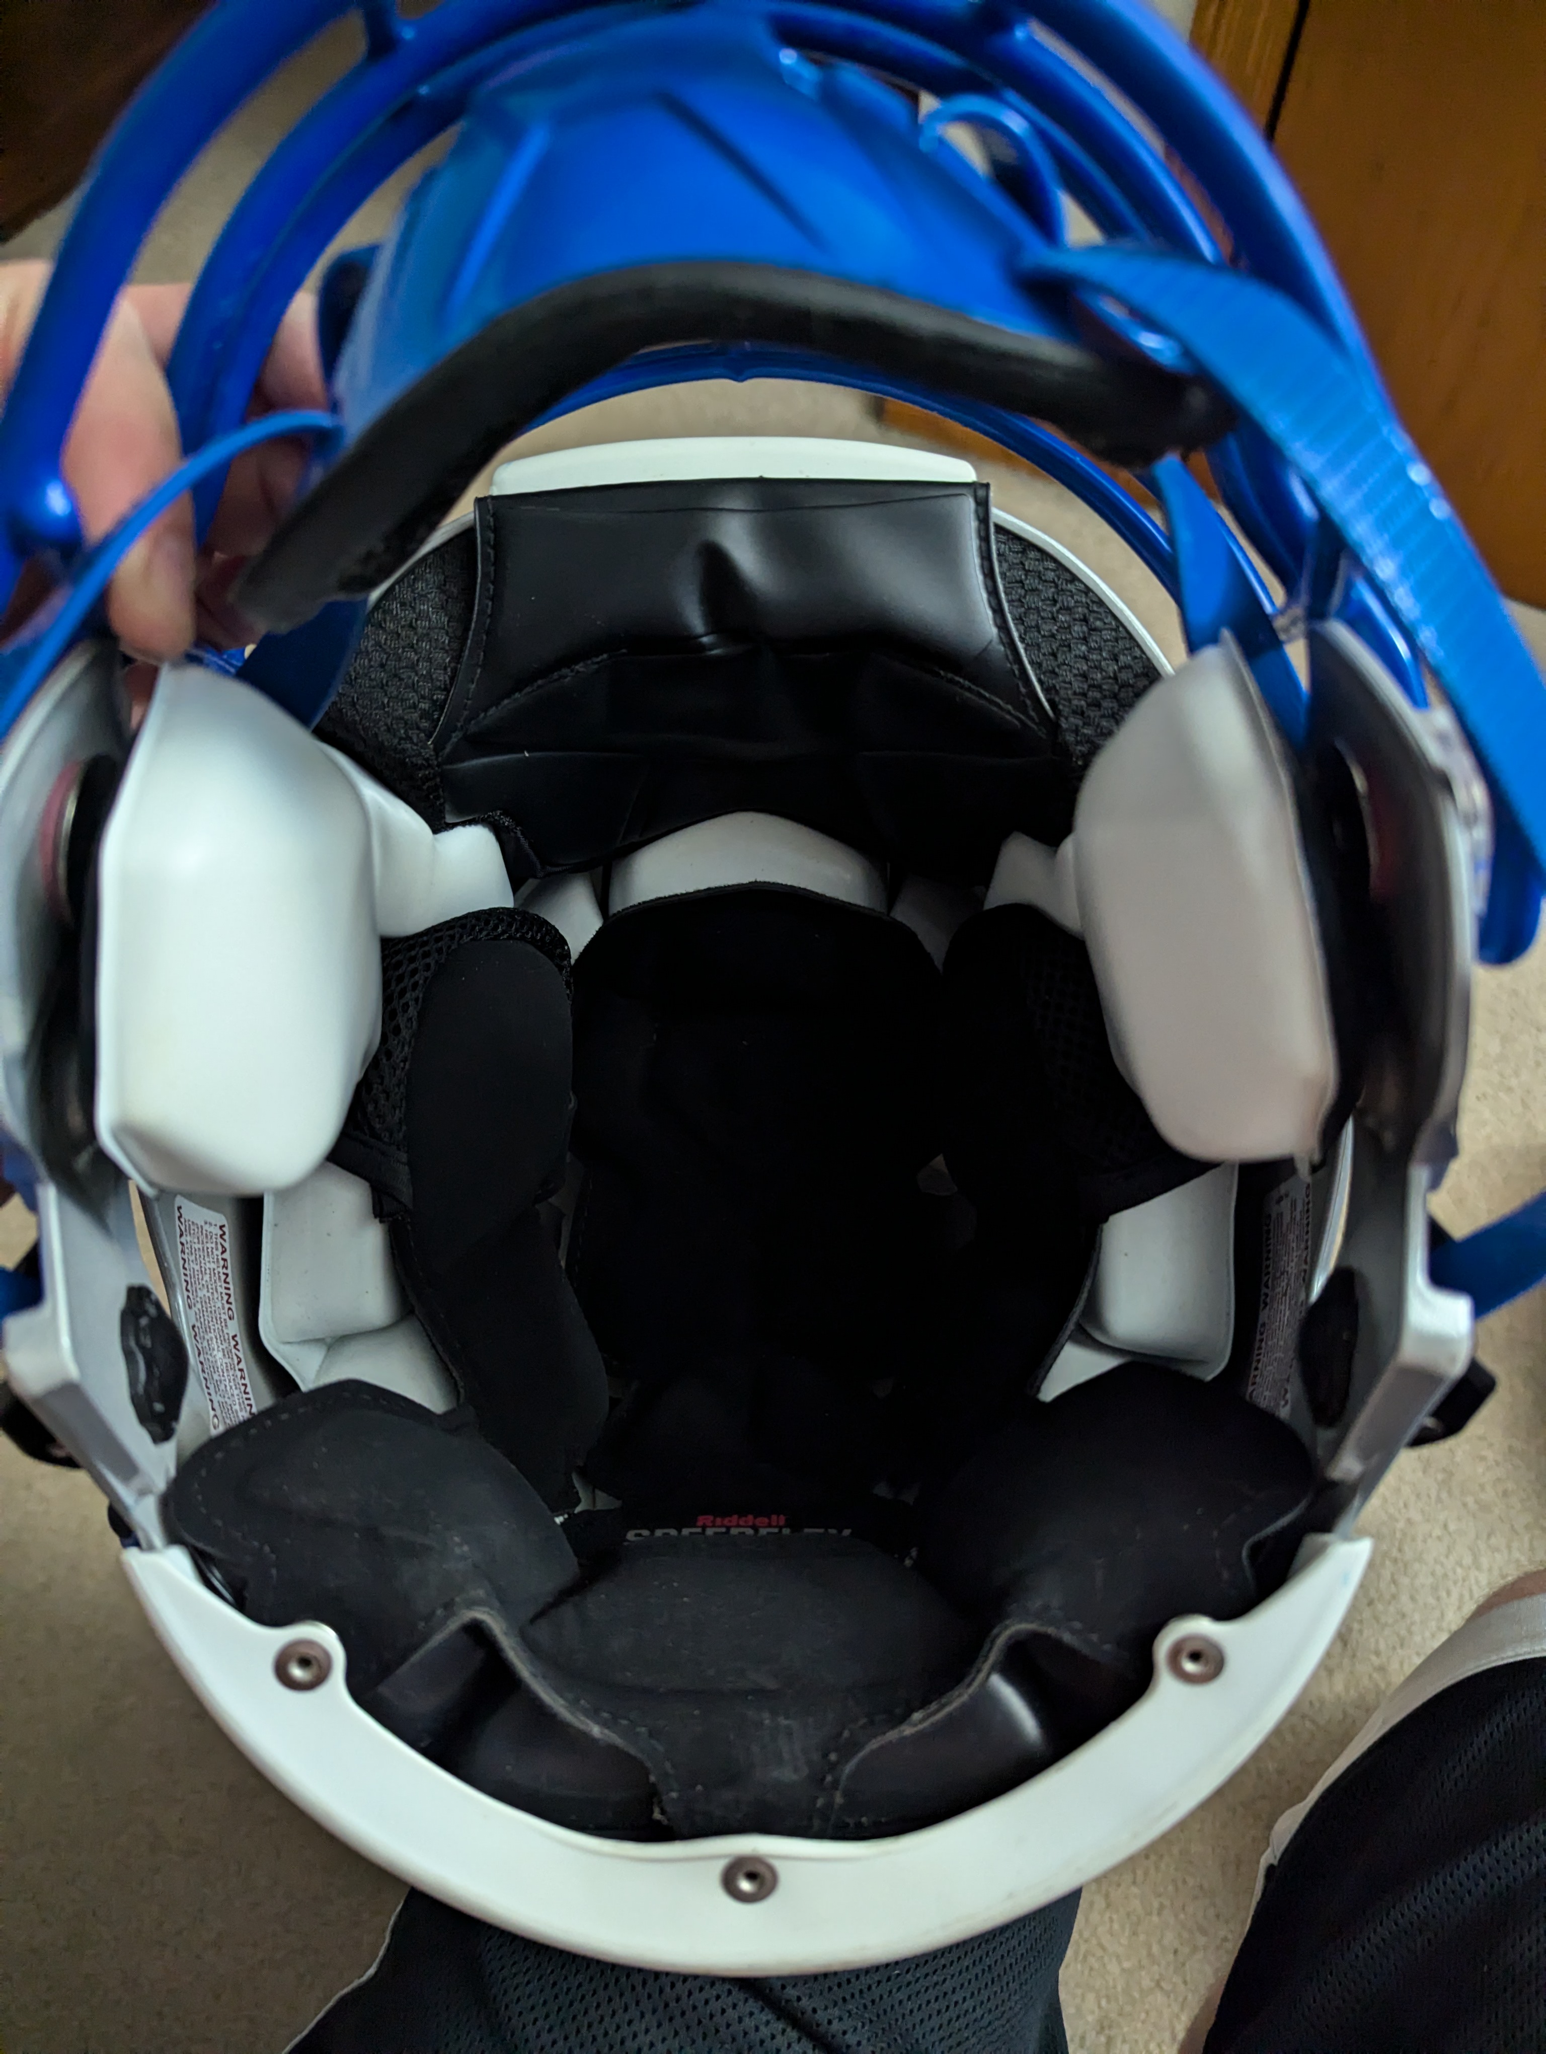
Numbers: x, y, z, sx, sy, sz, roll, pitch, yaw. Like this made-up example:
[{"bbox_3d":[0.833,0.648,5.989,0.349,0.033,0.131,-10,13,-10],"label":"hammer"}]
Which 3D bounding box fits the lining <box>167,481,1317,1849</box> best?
[{"bbox_3d":[-0.005,0.008,0.311,0.205,0.245,0.185,0,12,0],"label":"lining"}]

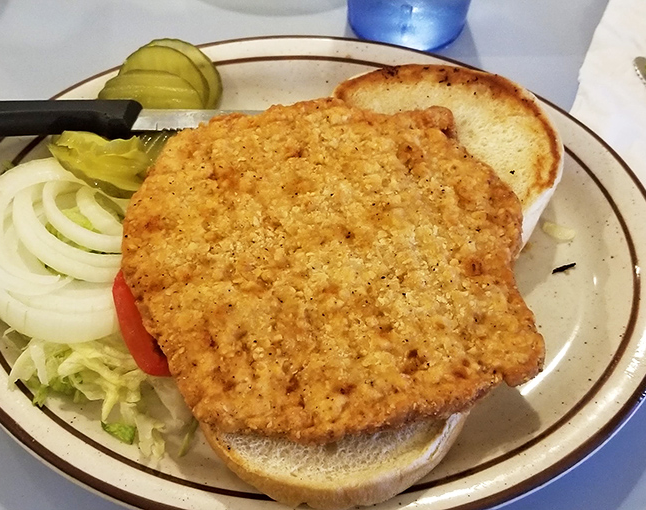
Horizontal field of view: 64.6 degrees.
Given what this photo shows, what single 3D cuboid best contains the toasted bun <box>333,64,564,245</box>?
[{"bbox_3d":[0.057,-0.048,0.255,0.112,0.030,0.112,0,58,0],"label":"toasted bun"}]

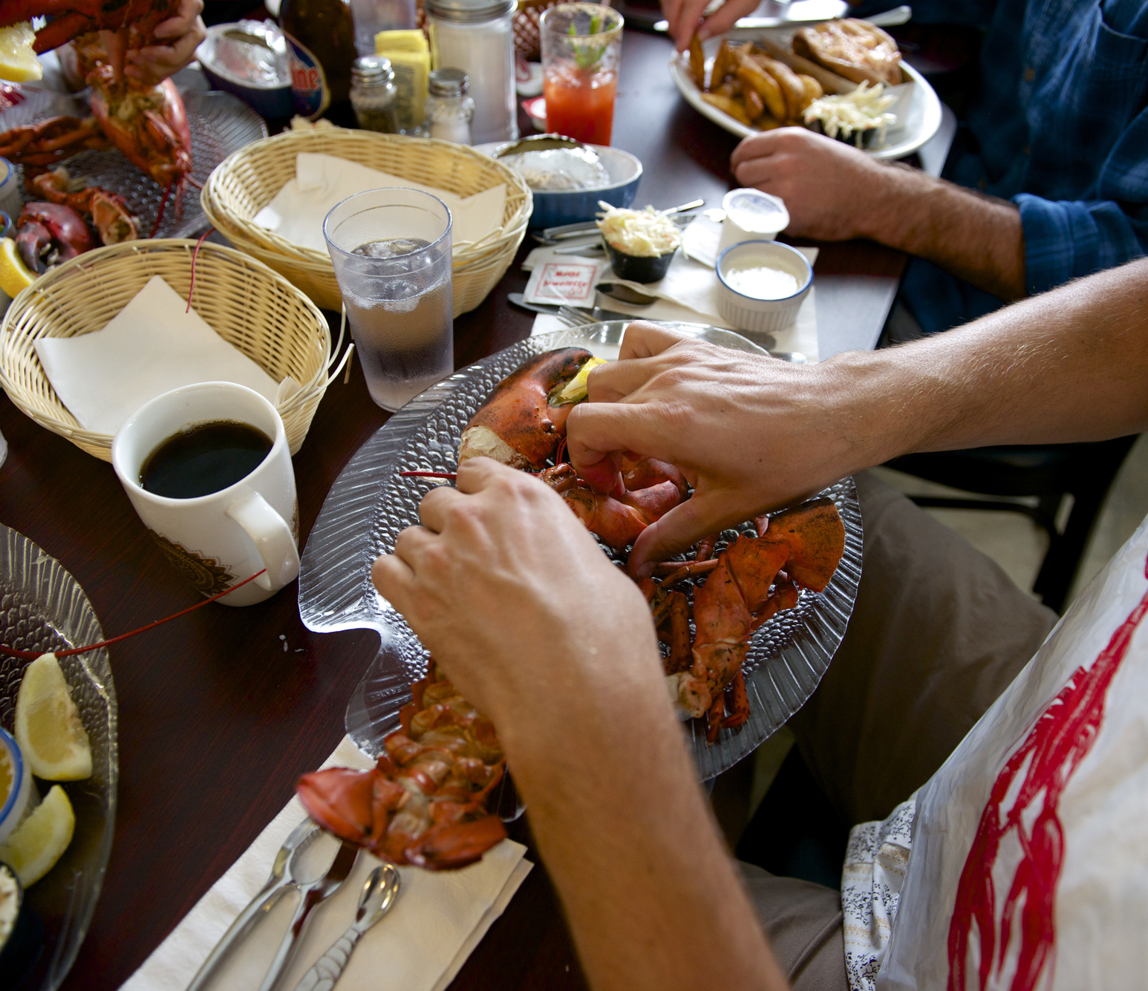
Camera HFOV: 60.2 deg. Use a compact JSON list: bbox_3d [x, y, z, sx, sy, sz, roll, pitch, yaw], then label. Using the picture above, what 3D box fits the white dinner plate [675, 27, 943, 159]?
[{"bbox_3d":[0.219,-0.386,0.954,0.234,0.027,0.290,-18,51,-16],"label":"white dinner plate"}]

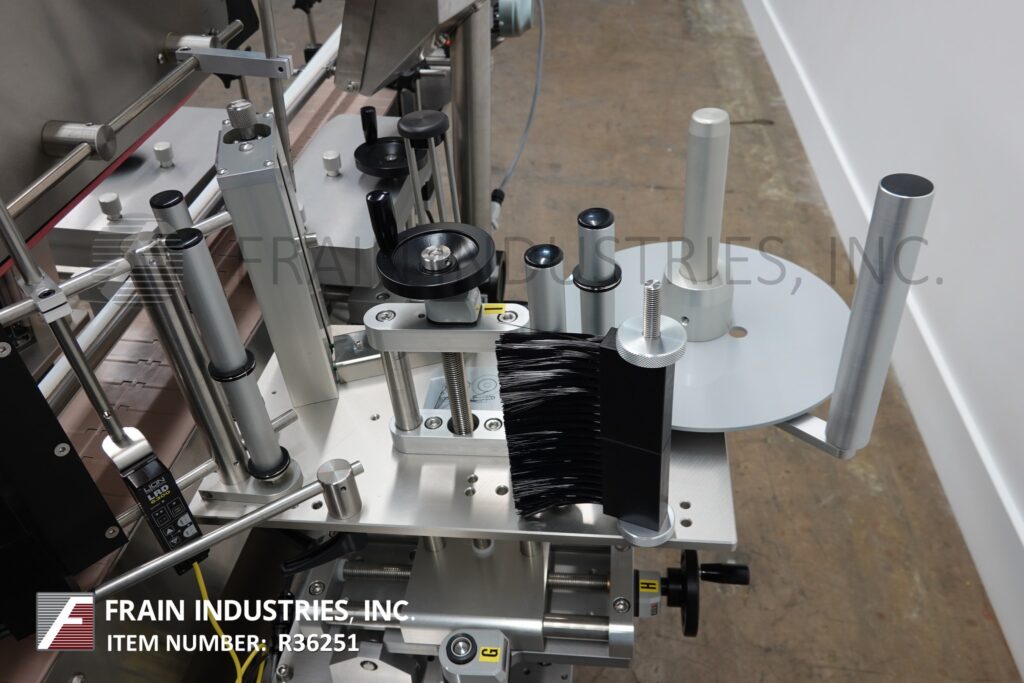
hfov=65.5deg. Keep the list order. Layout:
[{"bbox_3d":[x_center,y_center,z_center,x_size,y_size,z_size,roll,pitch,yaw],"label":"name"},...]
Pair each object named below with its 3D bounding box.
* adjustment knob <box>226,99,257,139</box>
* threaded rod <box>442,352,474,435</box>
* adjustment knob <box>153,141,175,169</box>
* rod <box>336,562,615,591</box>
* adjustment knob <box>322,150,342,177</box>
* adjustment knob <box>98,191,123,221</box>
[{"bbox_3d":[-0.270,-0.224,0.800,0.023,0.031,0.023,0,37,8],"label":"adjustment knob"},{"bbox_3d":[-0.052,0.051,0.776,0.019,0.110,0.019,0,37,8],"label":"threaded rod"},{"bbox_3d":[-0.532,-0.284,1.216,0.024,0.032,0.024,0,37,8],"label":"adjustment knob"},{"bbox_3d":[-0.048,0.279,0.938,0.316,0.019,0.019,0,37,8],"label":"rod"},{"bbox_3d":[-0.261,-0.255,1.145,0.025,0.030,0.025,0,37,8],"label":"adjustment knob"},{"bbox_3d":[-0.516,-0.172,1.028,0.024,0.029,0.024,-5,34,0],"label":"adjustment knob"}]

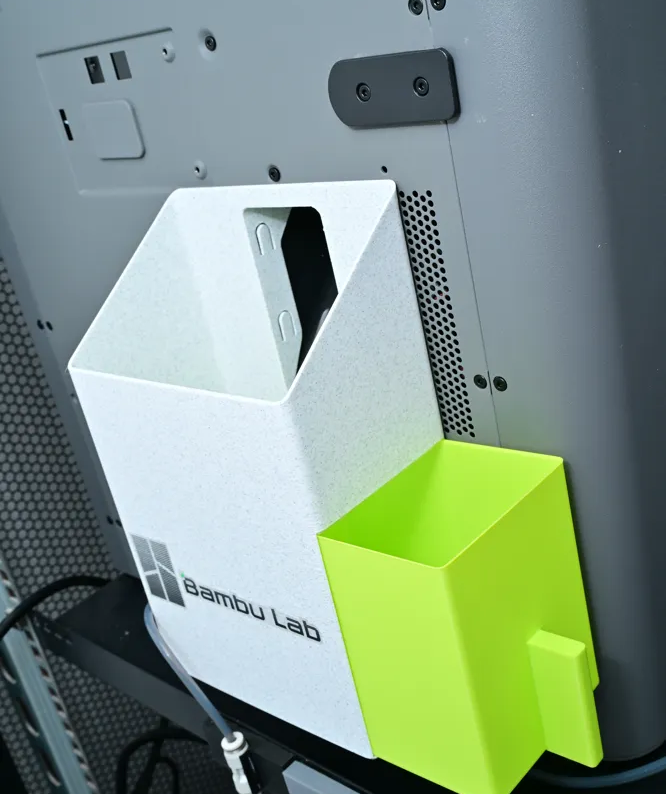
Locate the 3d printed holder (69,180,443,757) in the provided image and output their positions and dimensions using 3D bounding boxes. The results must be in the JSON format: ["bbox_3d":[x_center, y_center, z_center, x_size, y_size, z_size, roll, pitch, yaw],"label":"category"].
[{"bbox_3d":[-0.028,0.025,0.407,0.129,0.209,0.076,9,31,42],"label":"3d printed holder"}]

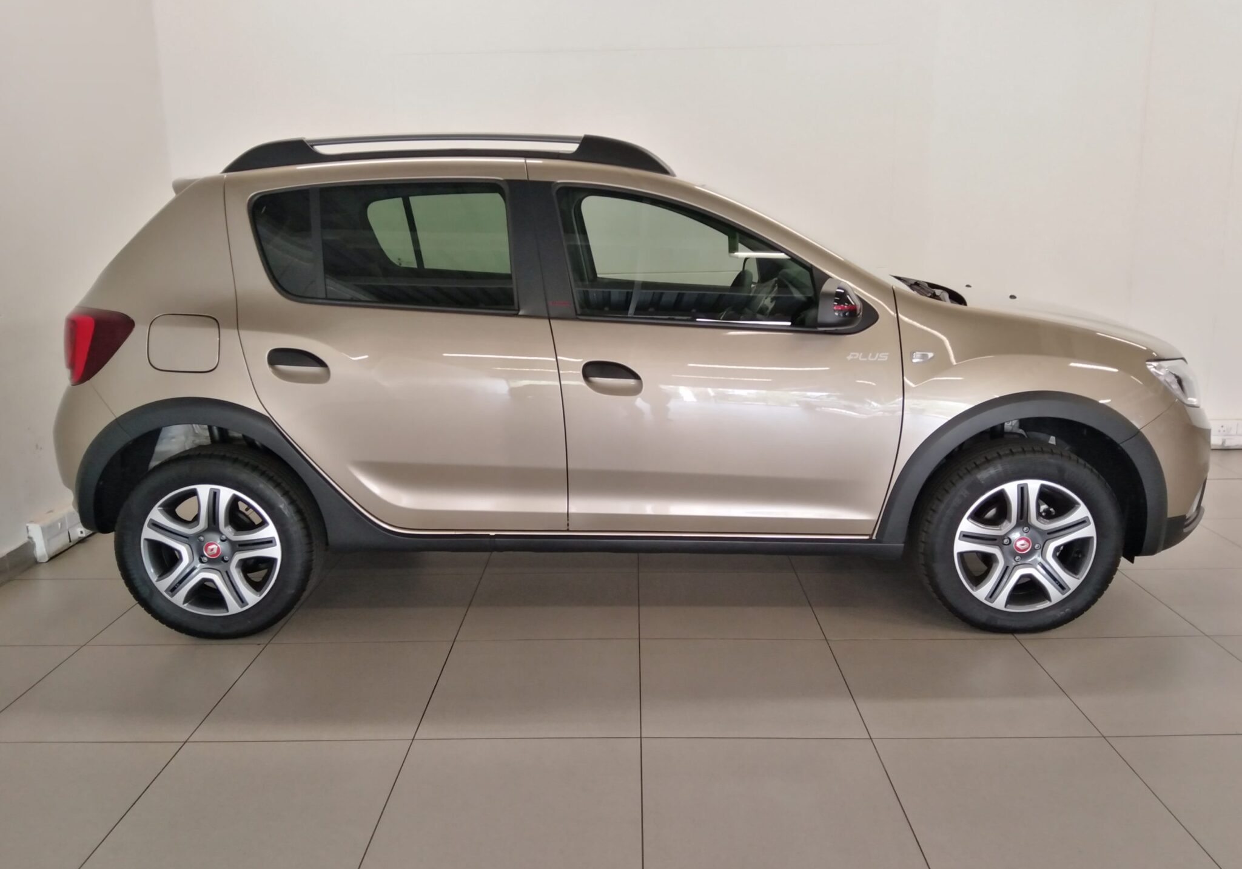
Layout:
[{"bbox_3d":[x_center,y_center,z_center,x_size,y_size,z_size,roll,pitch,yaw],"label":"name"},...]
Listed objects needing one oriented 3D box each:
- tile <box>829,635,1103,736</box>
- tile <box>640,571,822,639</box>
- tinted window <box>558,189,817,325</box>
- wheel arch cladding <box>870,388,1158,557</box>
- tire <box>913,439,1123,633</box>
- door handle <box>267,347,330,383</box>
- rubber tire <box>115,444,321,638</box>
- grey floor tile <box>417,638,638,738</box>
[{"bbox_3d":[0.957,0.723,2.700,0.600,0.010,0.575,-1,14,1],"label":"tile"},{"bbox_3d":[0.367,0.599,3.279,0.600,0.010,0.580,-1,14,1],"label":"tile"},{"bbox_3d":[0.197,-0.540,2.842,0.779,0.426,0.050,-1,-6,1],"label":"tinted window"},{"bbox_3d":[1.254,0.113,2.903,0.905,0.530,0.130,-1,14,1],"label":"wheel arch cladding"},{"bbox_3d":[1.266,0.314,3.019,0.630,0.625,0.210,-1,14,1],"label":"tire"},{"bbox_3d":[-0.978,-0.210,2.829,0.187,0.110,0.045,-1,14,1],"label":"door handle"},{"bbox_3d":[-1.308,0.341,3.063,0.630,0.625,0.210,-1,14,1],"label":"rubber tire"},{"bbox_3d":[-0.242,0.736,2.720,0.600,0.010,0.575,-1,14,1],"label":"grey floor tile"}]

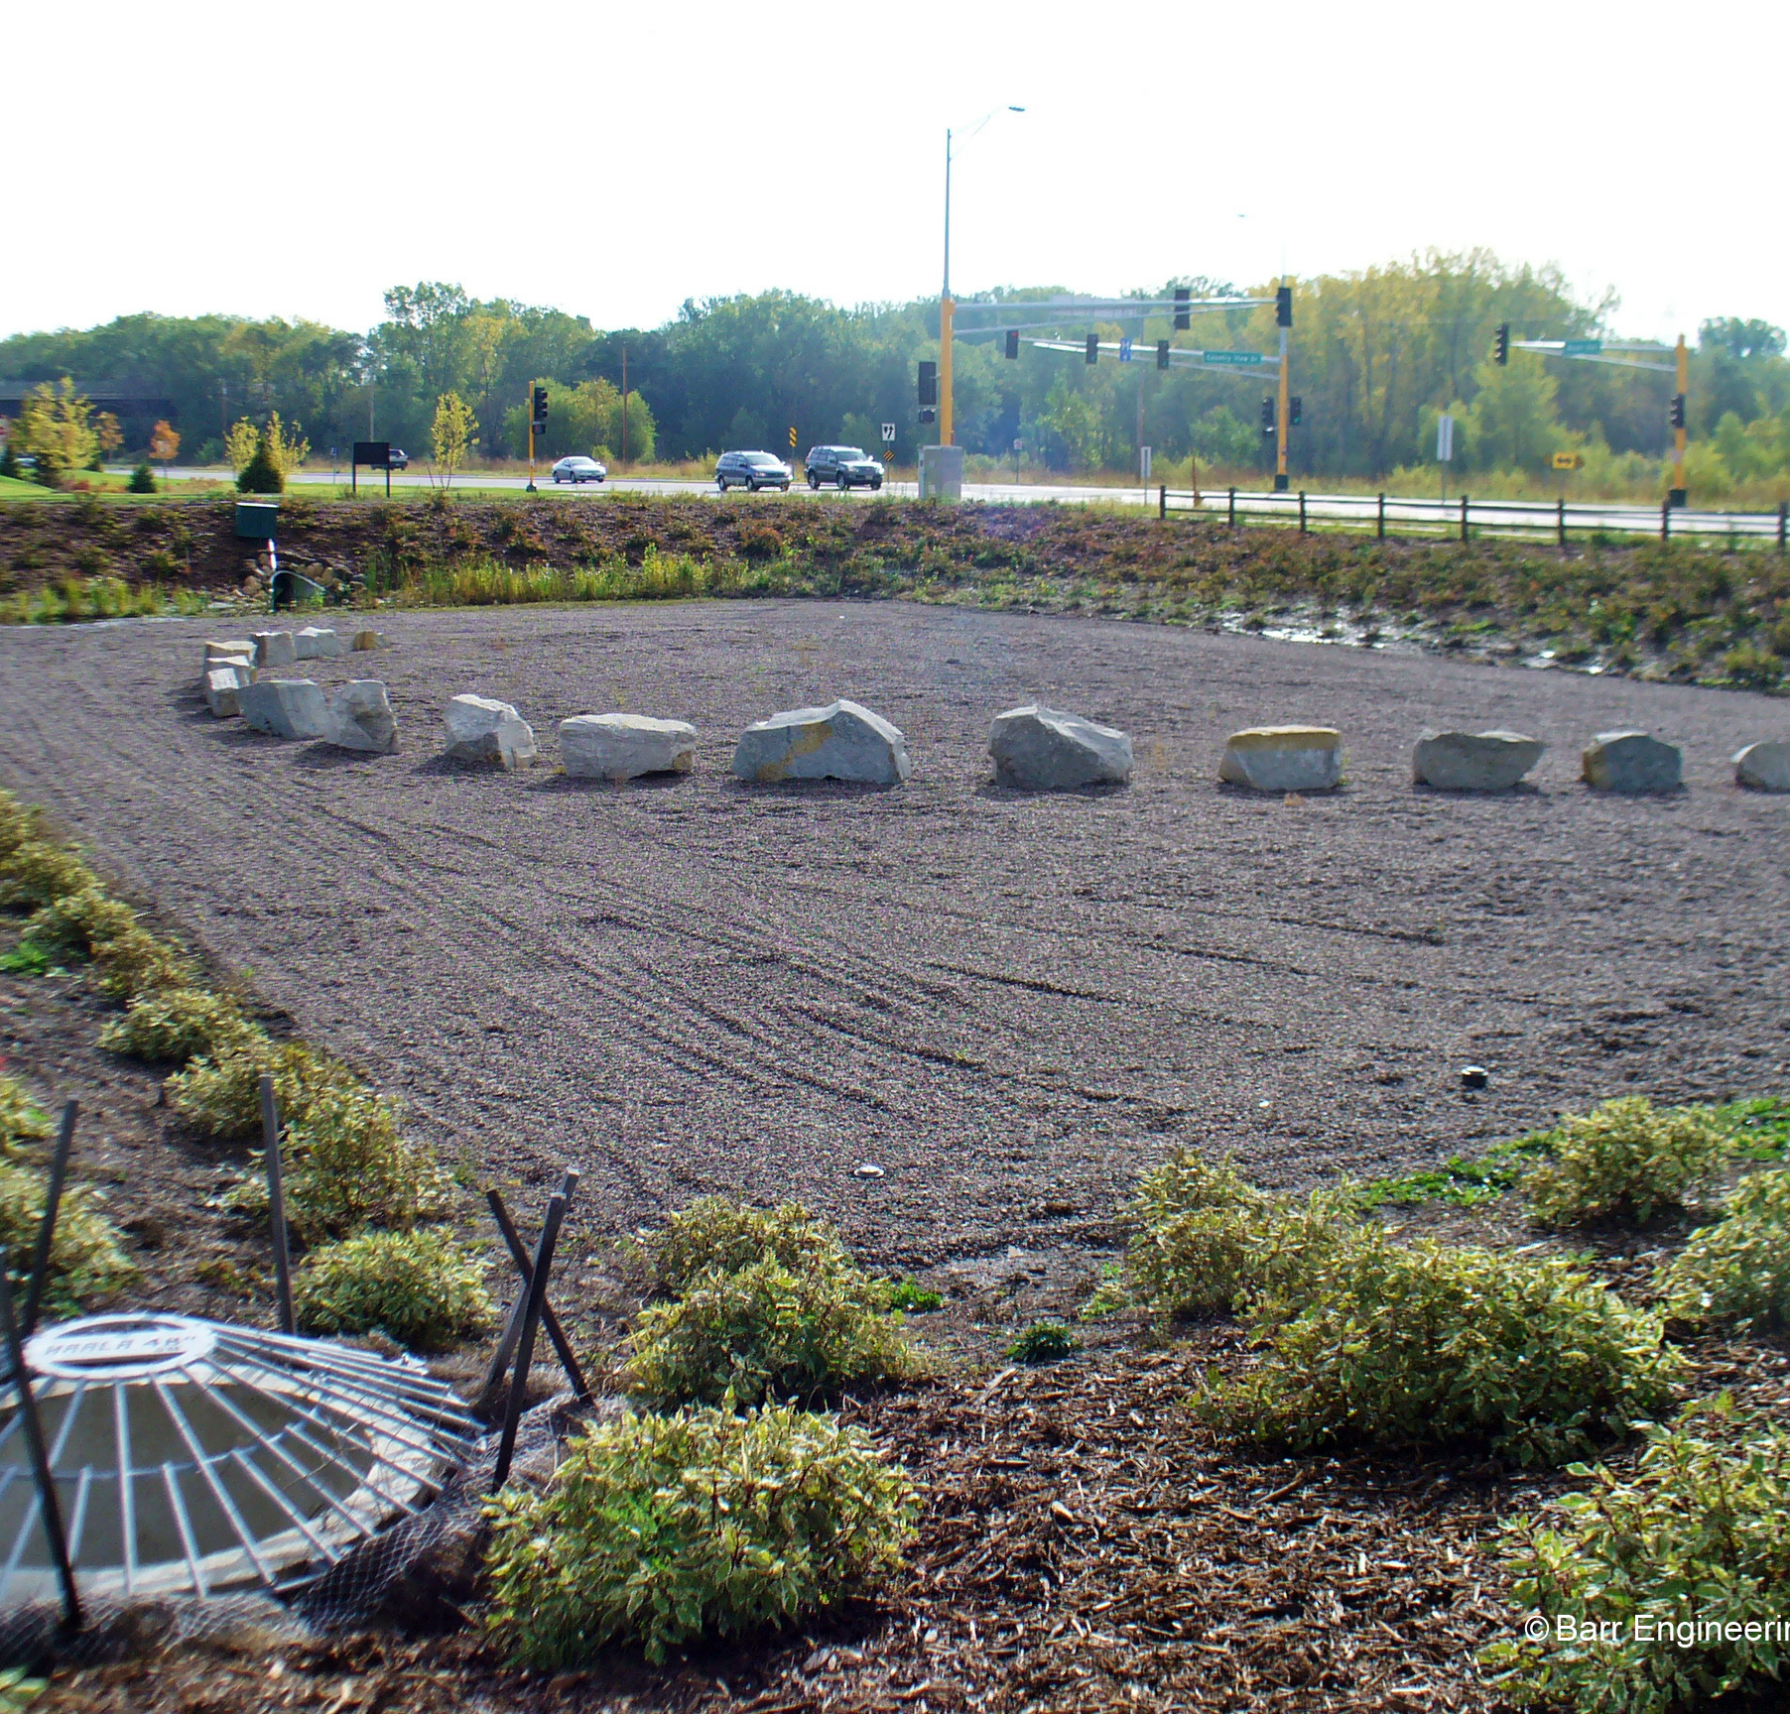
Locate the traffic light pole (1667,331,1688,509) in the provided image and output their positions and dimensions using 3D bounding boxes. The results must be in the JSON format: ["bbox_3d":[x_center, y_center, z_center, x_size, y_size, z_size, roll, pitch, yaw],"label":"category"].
[{"bbox_3d":[26.952,-14.968,84.000,0.620,6.000,0.620,3,10,17],"label":"traffic light pole"}]

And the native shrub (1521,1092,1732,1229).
[{"bbox_3d":[2.833,1.184,9.500,0.810,0.490,0.780,0,9,0],"label":"native shrub"}]

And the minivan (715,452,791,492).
[{"bbox_3d":[-6.043,-16.419,104.000,1.860,1.730,4.930,-4,10,-26],"label":"minivan"}]

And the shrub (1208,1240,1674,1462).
[{"bbox_3d":[1.400,1.232,6.370,1.234,0.468,0.839,2,10,13],"label":"shrub"}]

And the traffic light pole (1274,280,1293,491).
[{"bbox_3d":[16.374,-19.912,103.000,0.580,8.950,0.580,0,9,0],"label":"traffic light pole"}]

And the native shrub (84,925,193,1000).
[{"bbox_3d":[-3.795,0.512,12.274,0.524,0.335,0.497,-3,10,-17],"label":"native shrub"}]

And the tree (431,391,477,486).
[{"bbox_3d":[-16.428,-15.577,91.000,1.750,3.650,1.700,0,9,0],"label":"tree"}]

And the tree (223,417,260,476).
[{"bbox_3d":[-32.101,-19.953,120.000,1.880,3.350,1.850,0,9,0],"label":"tree"}]

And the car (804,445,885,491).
[{"bbox_3d":[-2.089,-16.056,101.000,1.840,1.770,4.600,-4,10,-23],"label":"car"}]

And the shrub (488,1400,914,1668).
[{"bbox_3d":[-0.408,1.417,5.100,0.910,0.440,0.860,0,9,0],"label":"shrub"}]

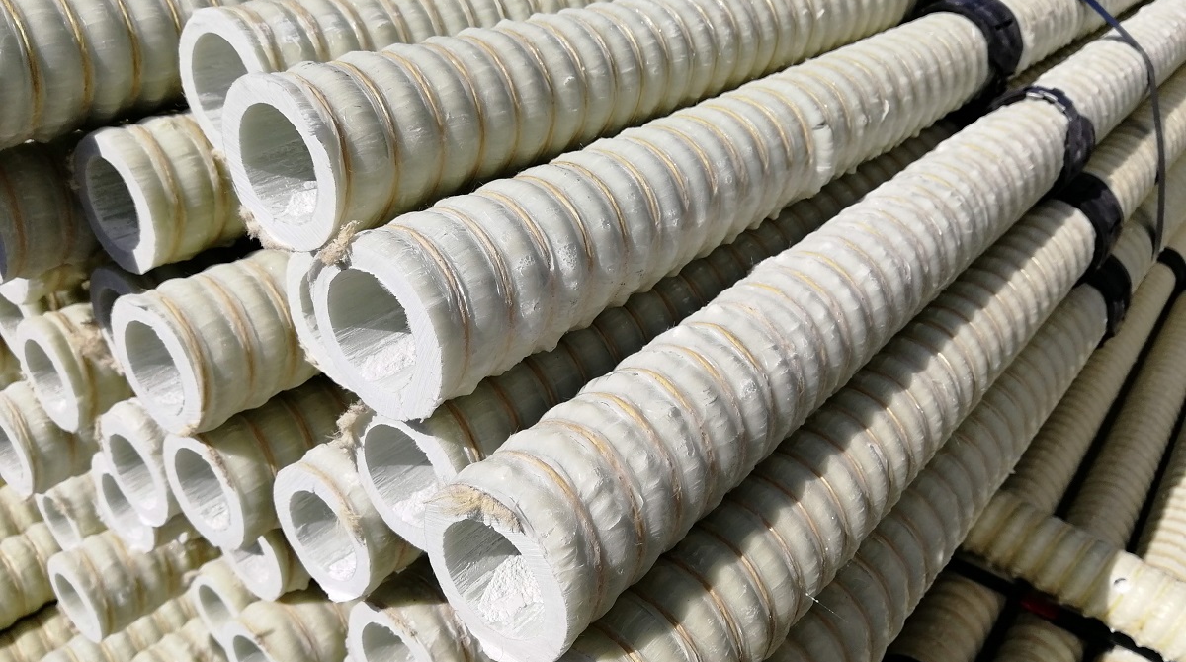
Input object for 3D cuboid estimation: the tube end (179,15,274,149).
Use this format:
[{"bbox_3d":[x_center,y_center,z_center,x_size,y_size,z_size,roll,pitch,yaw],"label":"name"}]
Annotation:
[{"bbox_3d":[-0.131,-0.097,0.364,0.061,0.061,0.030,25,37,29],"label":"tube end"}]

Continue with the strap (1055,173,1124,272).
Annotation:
[{"bbox_3d":[0.327,-0.070,0.652,0.070,0.070,0.058,26,37,31],"label":"strap"}]

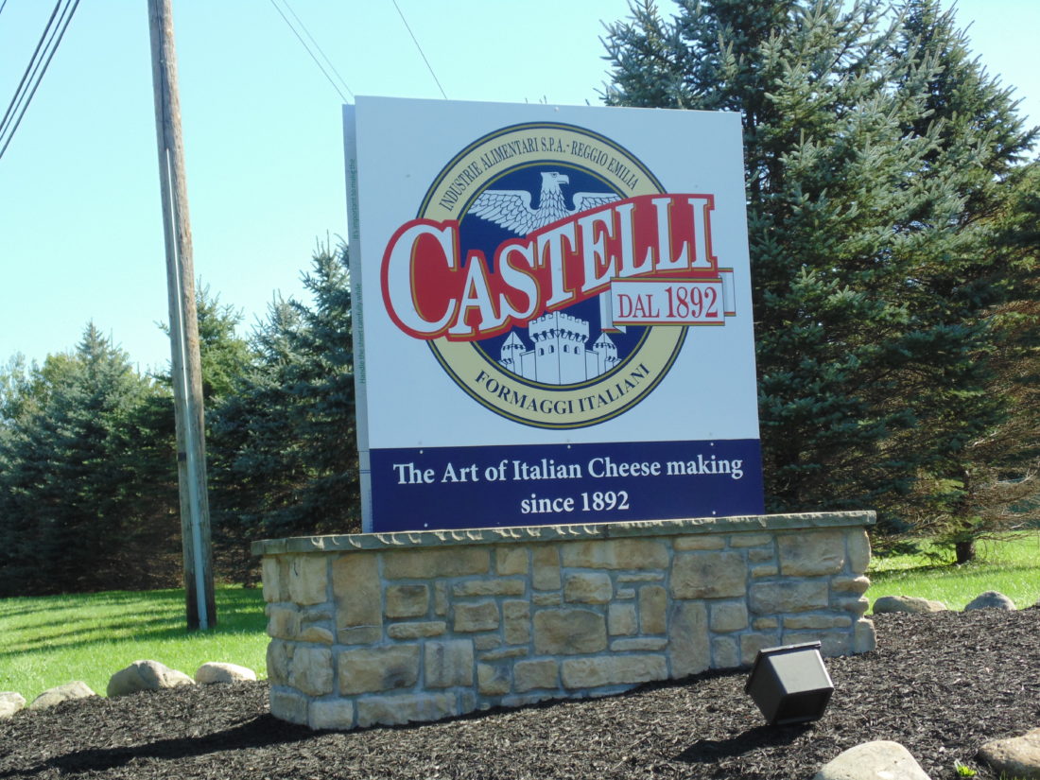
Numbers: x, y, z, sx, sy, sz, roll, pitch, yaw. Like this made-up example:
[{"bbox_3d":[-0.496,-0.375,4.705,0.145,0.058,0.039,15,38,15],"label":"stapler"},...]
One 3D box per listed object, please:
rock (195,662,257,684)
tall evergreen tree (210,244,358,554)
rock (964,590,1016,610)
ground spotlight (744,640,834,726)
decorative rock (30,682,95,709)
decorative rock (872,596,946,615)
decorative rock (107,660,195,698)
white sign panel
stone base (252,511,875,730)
[{"bbox_3d":[-1.451,1.402,9.650,0.310,0.125,0.240,-1,-5,-15],"label":"rock"},{"bbox_3d":[-3.350,0.346,34.000,3.900,6.091,3.900,-3,-4,0],"label":"tall evergreen tree"},{"bbox_3d":[2.404,1.087,10.000,0.275,0.130,0.230,-3,-4,0],"label":"rock"},{"bbox_3d":[0.799,0.871,5.800,0.225,0.190,0.175,0,34,-27],"label":"ground spotlight"},{"bbox_3d":[-2.083,1.396,8.900,0.310,0.140,0.240,-1,-5,-25],"label":"decorative rock"},{"bbox_3d":[1.992,1.111,10.000,0.380,0.125,0.270,-3,-4,0],"label":"decorative rock"},{"bbox_3d":[-1.749,1.373,9.250,0.430,0.170,0.310,-1,-5,-25],"label":"decorative rock"},{"bbox_3d":[0.141,-0.274,7.139,1.524,1.535,0.140,-1,-5,-21],"label":"white sign panel"},{"bbox_3d":[0.202,0.813,7.059,2.244,0.646,0.507,-1,-5,-21],"label":"stone base"}]

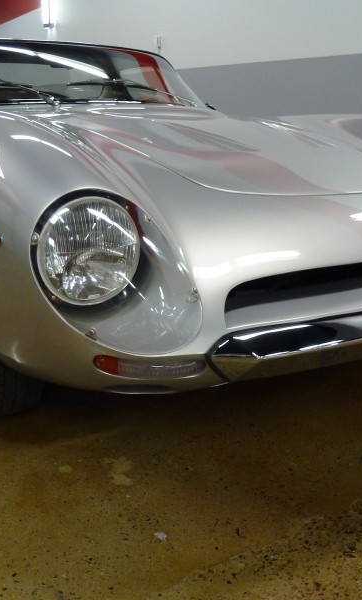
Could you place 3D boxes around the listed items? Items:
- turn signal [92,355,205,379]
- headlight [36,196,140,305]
[{"bbox_3d":[-0.050,0.099,0.874,0.178,0.038,0.045,0,19,-4],"label":"turn signal"},{"bbox_3d":[-0.157,-0.084,0.942,0.184,0.184,0.090,-10,22,-29],"label":"headlight"}]

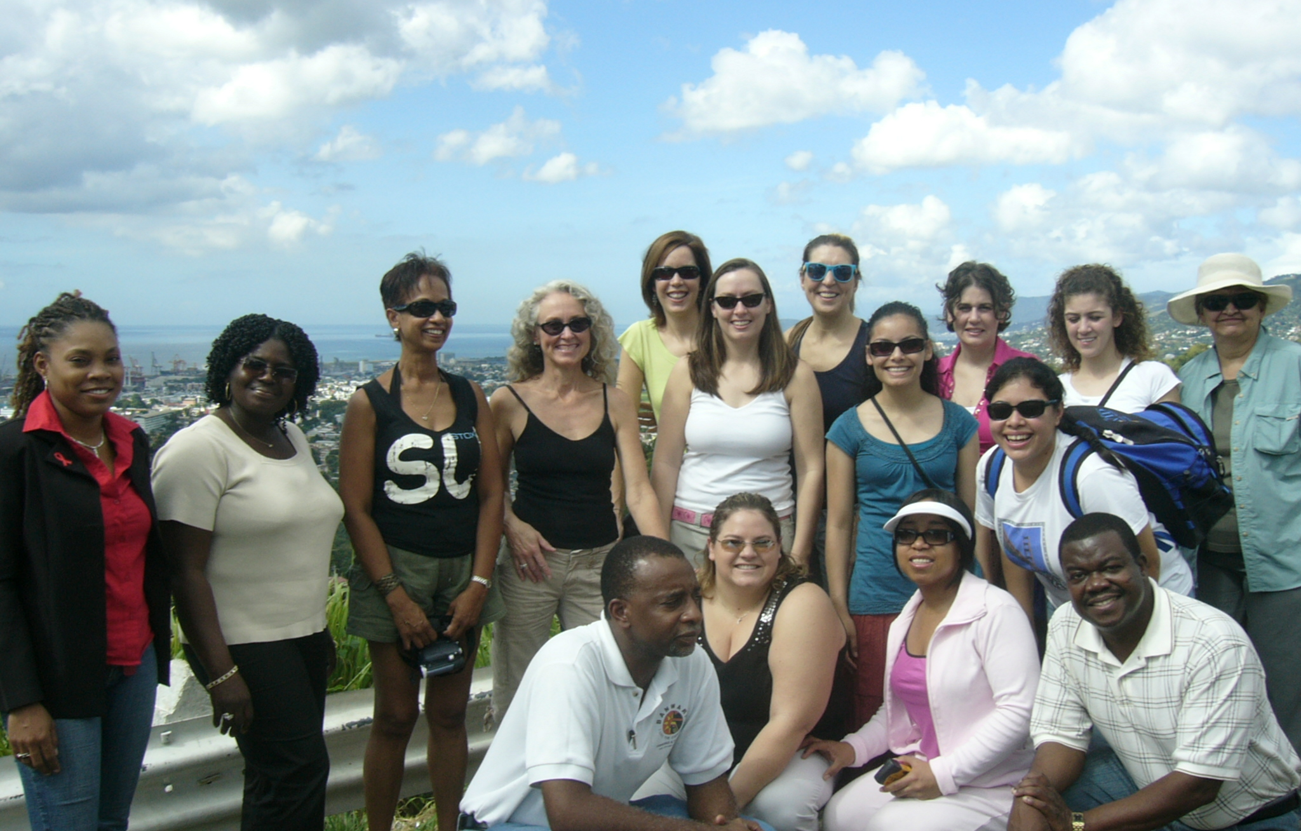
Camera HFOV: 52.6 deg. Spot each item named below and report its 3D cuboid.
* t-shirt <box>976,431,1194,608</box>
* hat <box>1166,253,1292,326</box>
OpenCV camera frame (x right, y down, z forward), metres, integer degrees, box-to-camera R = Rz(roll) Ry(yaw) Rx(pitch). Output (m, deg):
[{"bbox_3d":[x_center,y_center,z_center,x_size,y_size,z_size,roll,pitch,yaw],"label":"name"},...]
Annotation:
[{"bbox_3d":[0.982,0.236,2.980,0.440,0.530,0.300,4,44,42],"label":"t-shirt"},{"bbox_3d":[1.575,-0.339,3.580,0.340,0.155,0.350,1,-6,15],"label":"hat"}]

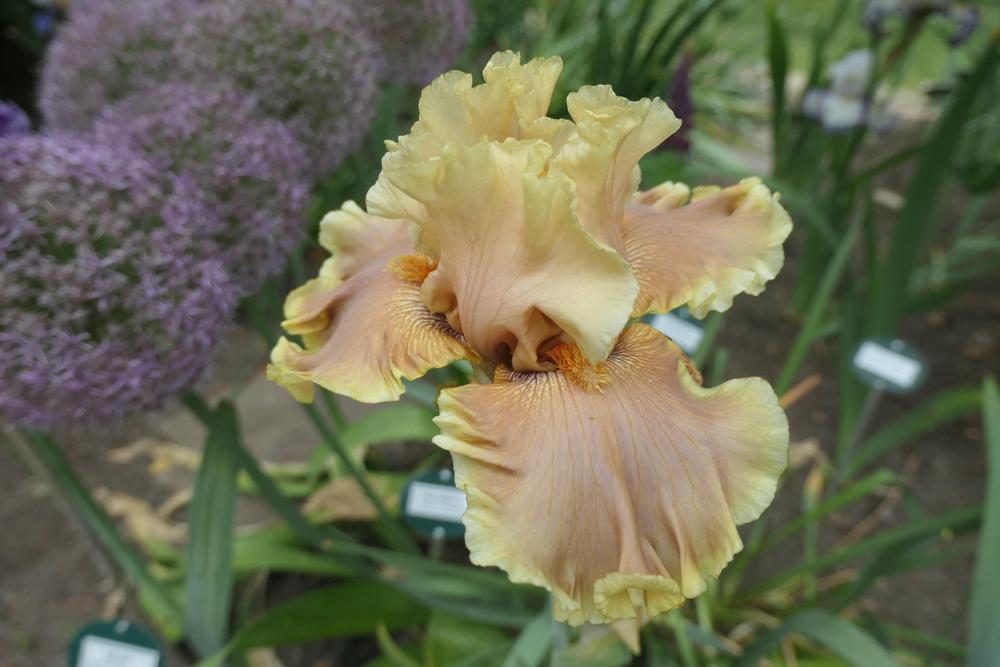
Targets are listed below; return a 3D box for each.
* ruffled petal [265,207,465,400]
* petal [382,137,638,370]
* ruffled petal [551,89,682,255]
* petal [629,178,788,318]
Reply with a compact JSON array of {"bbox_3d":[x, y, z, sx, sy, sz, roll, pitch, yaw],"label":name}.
[{"bbox_3d":[-0.041,-0.009,0.208,0.060,0.038,0.056,11,36,15],"label":"ruffled petal"},{"bbox_3d":[0.003,-0.022,0.185,0.068,0.062,0.040,6,35,8],"label":"petal"},{"bbox_3d":[0.034,-0.047,0.193,0.036,0.052,0.036,9,36,12],"label":"ruffled petal"},{"bbox_3d":[0.066,-0.028,0.220,0.060,0.034,0.055,-18,39,-24],"label":"petal"}]

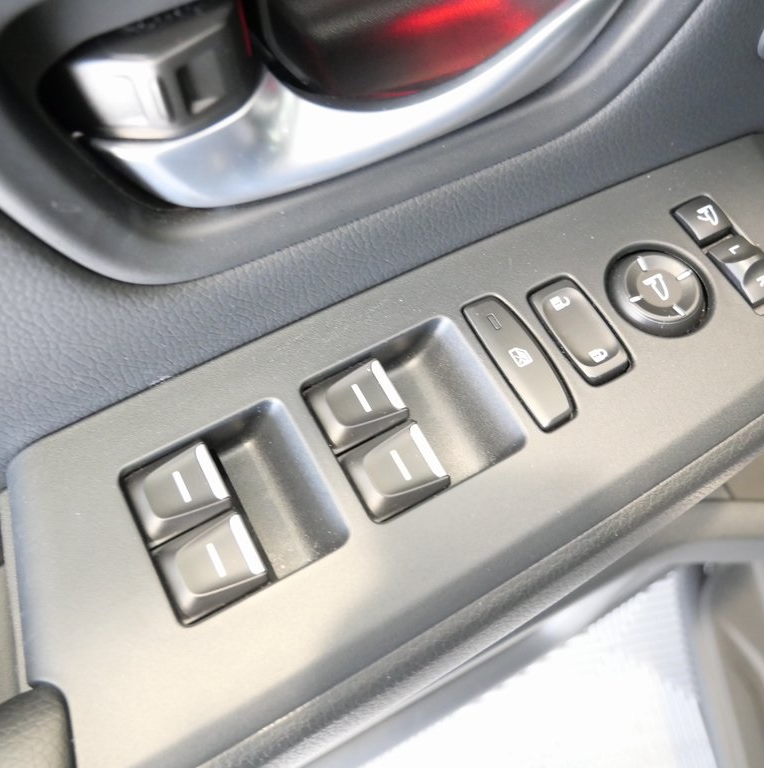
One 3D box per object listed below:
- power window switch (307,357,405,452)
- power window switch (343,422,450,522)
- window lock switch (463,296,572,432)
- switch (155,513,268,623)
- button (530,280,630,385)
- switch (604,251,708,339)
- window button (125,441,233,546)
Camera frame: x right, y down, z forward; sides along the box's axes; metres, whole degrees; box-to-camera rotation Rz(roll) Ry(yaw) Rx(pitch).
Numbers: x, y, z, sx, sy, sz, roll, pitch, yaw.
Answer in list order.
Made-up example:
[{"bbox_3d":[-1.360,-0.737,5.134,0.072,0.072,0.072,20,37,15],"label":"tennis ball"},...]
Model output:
[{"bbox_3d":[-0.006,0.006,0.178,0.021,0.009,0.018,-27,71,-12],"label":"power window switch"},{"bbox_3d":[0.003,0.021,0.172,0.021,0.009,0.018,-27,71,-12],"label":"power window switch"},{"bbox_3d":[0.035,-0.006,0.183,0.011,0.006,0.037,-27,71,-12],"label":"window lock switch"},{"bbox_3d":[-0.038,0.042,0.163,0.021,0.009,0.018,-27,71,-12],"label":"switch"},{"bbox_3d":[0.052,-0.014,0.187,0.012,0.006,0.027,-27,71,-12],"label":"button"},{"bbox_3d":[0.075,-0.025,0.192,0.025,0.006,0.025,1,68,-1],"label":"switch"},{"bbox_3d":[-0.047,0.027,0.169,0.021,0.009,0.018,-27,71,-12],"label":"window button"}]

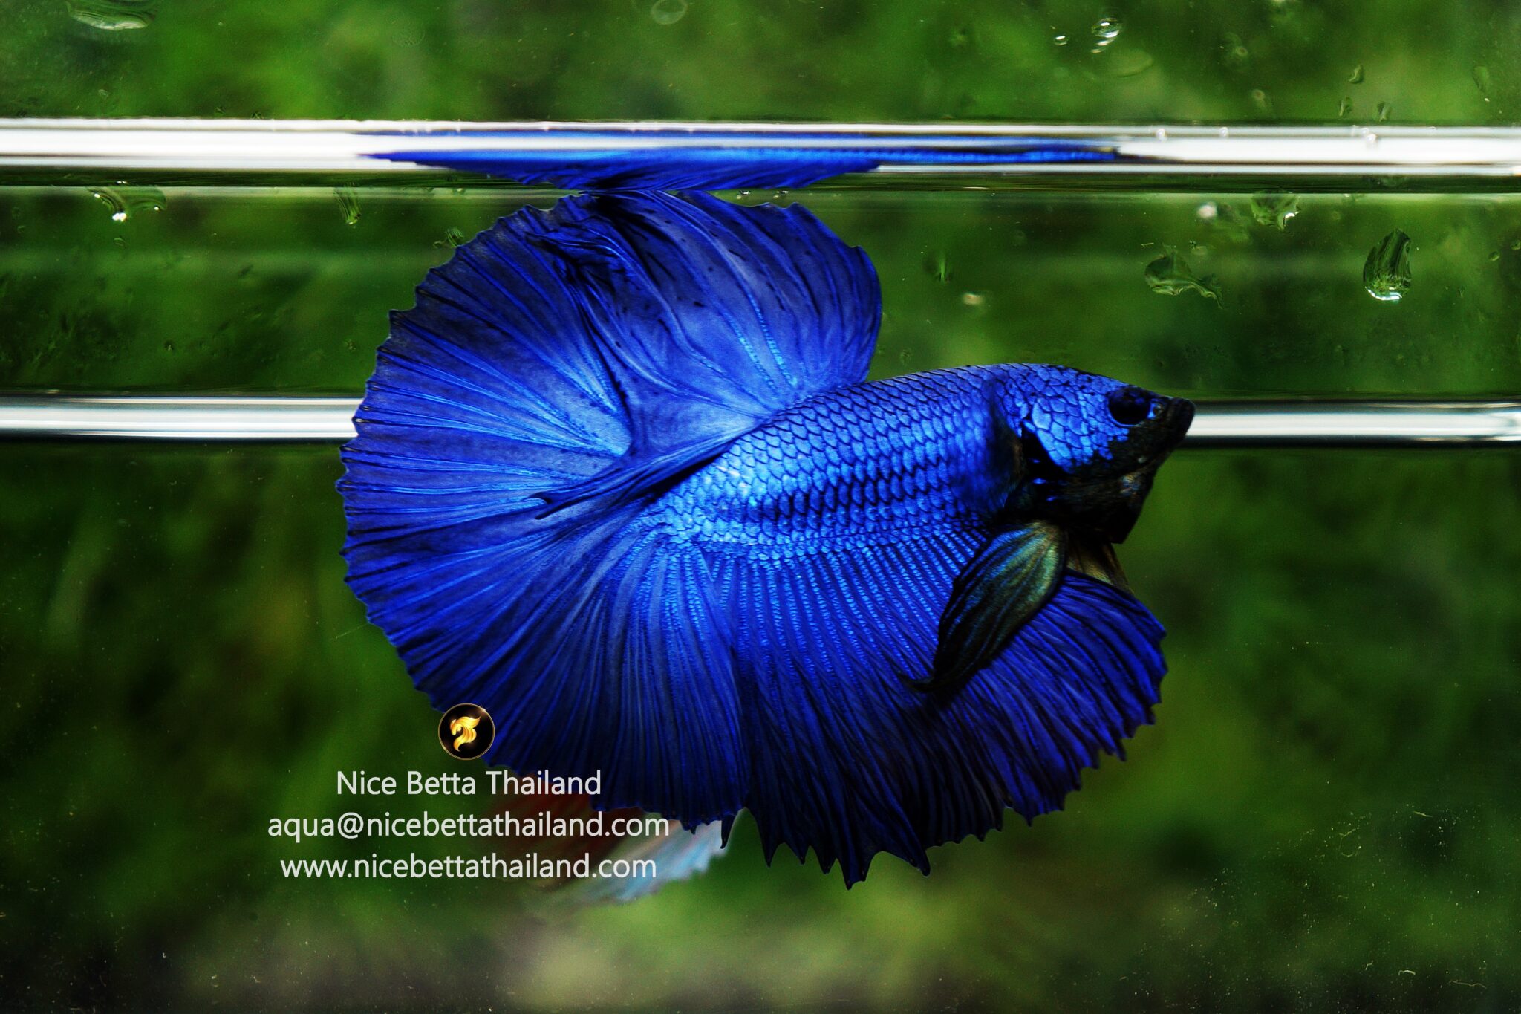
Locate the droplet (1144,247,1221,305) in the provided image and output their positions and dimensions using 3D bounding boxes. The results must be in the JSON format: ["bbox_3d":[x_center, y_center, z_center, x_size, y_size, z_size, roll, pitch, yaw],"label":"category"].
[{"bbox_3d":[0.035,-0.019,0.285,0.006,0.005,0.002,0,0,0],"label":"droplet"}]

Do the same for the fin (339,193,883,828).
[{"bbox_3d":[-0.012,0.000,0.285,0.045,0.052,0.012,0,0,0],"label":"fin"}]

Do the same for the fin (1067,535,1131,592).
[{"bbox_3d":[0.027,0.005,0.271,0.005,0.007,0.003,-23,0,0],"label":"fin"}]

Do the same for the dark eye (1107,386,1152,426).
[{"bbox_3d":[0.028,-0.008,0.267,0.003,0.003,0.003,0,0,-9],"label":"dark eye"}]

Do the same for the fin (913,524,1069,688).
[{"bbox_3d":[0.018,0.008,0.266,0.007,0.017,0.003,44,0,0],"label":"fin"}]

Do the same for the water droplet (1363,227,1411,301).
[{"bbox_3d":[0.052,-0.020,0.285,0.004,0.006,0.002,0,0,0],"label":"water droplet"}]

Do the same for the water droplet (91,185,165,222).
[{"bbox_3d":[-0.052,-0.025,0.285,0.006,0.003,0.002,0,0,0],"label":"water droplet"}]

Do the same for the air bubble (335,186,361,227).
[{"bbox_3d":[-0.034,-0.025,0.285,0.002,0.003,0.002,0,0,0],"label":"air bubble"}]

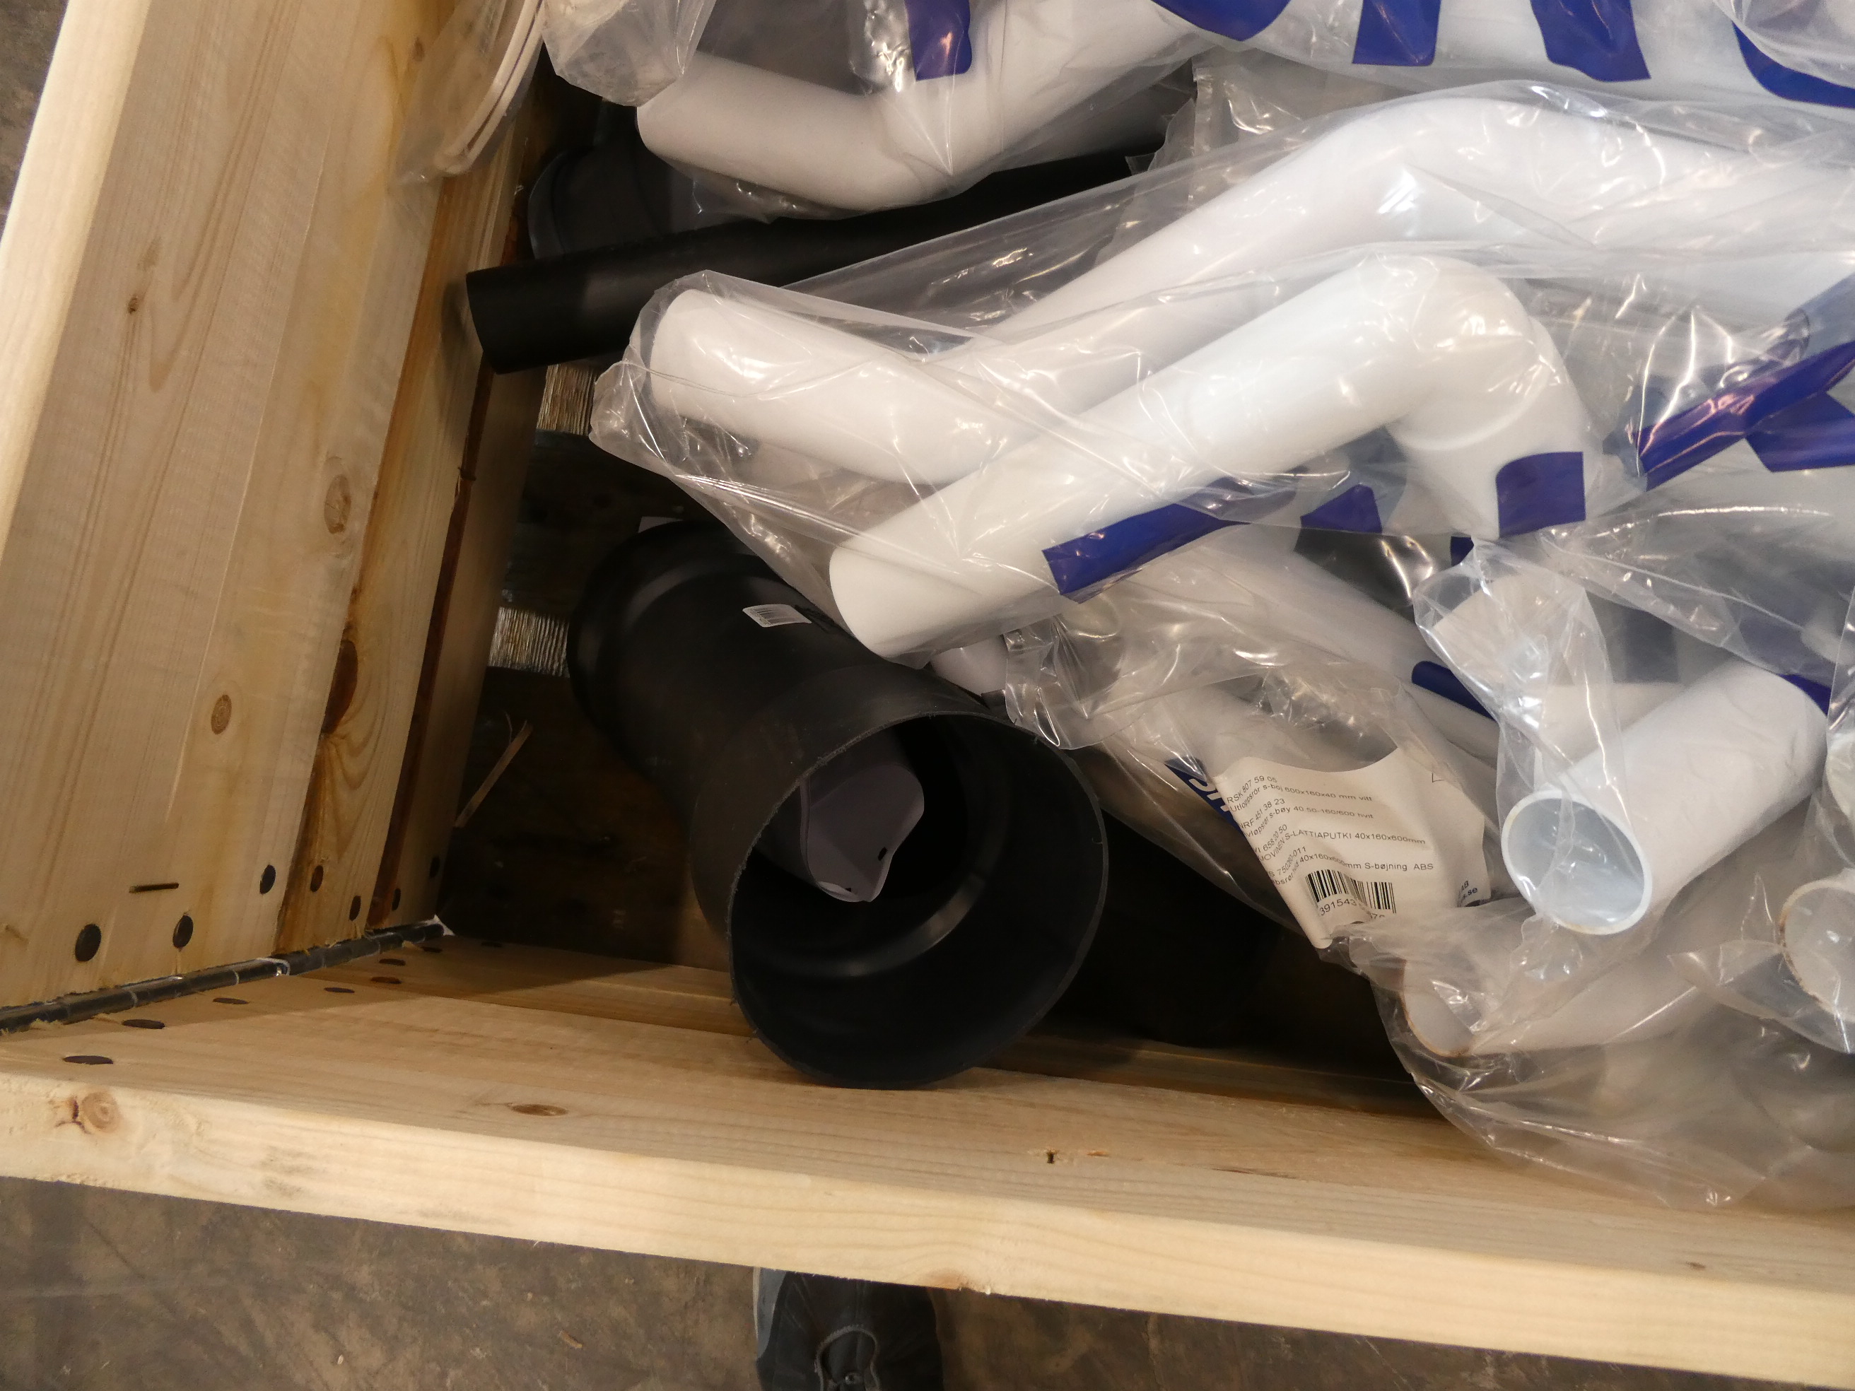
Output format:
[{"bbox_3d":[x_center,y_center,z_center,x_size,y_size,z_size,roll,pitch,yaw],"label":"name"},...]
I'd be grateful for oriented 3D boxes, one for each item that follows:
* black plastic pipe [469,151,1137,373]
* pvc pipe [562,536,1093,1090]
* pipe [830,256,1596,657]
[{"bbox_3d":[-0.007,-0.187,0.531,0.350,0.041,0.041,-13,91,-5],"label":"black plastic pipe"},{"bbox_3d":[-0.059,0.018,0.520,0.125,0.303,0.125,0,108,-24],"label":"pvc pipe"},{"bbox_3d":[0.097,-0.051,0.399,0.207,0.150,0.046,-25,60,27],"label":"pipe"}]

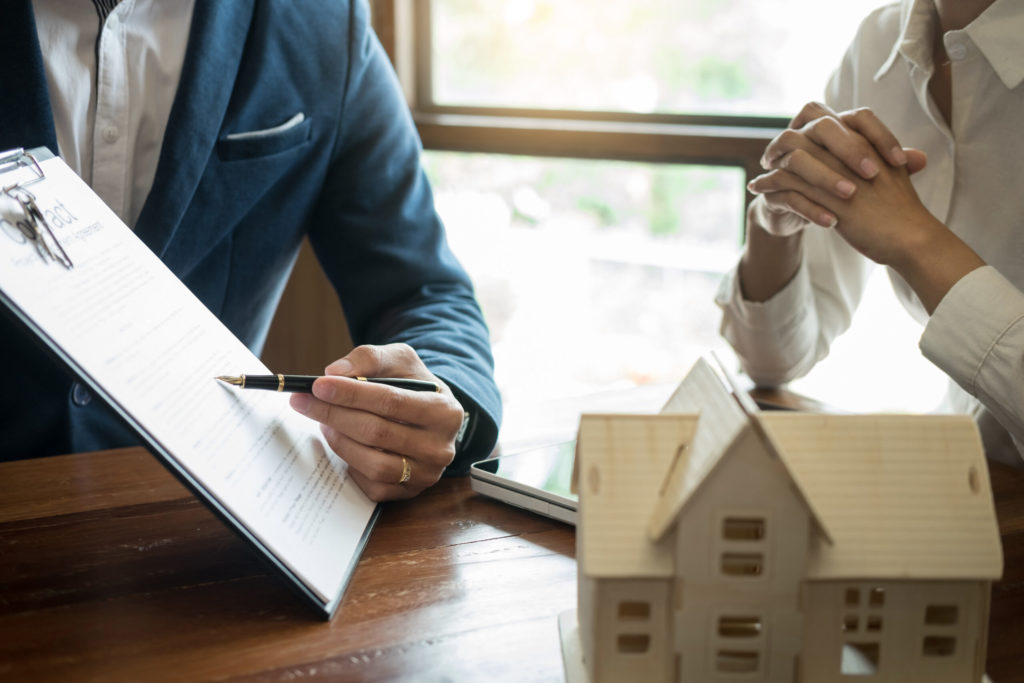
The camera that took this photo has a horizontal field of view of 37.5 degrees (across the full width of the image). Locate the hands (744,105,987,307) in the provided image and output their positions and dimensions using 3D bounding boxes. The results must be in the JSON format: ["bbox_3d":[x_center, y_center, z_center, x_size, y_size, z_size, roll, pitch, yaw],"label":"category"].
[{"bbox_3d":[0.260,-0.099,1.110,0.145,0.140,0.110,-6,12,-28],"label":"hands"}]

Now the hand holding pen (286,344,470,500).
[{"bbox_3d":[-0.081,0.049,0.920,0.105,0.085,0.090,-2,11,-11],"label":"hand holding pen"}]

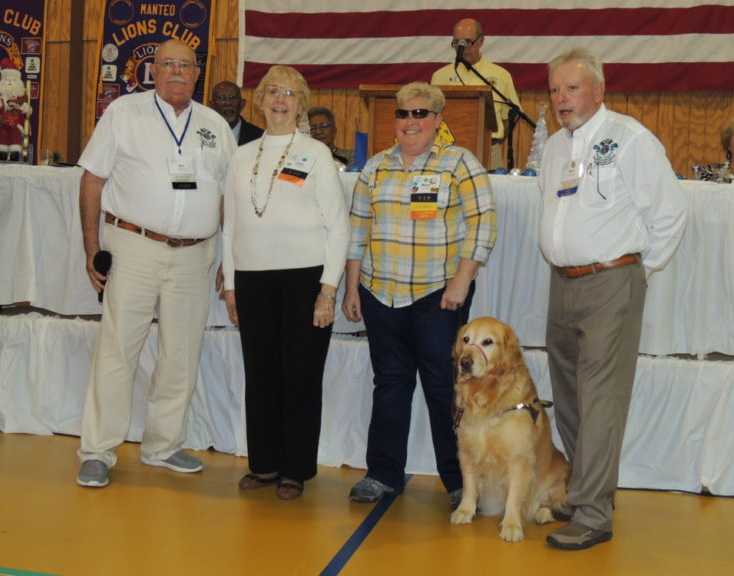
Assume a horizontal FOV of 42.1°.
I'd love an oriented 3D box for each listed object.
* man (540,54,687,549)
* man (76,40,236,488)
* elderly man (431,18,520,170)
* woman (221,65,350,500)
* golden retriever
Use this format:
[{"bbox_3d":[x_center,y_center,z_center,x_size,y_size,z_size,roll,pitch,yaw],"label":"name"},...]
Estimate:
[{"bbox_3d":[0.848,0.019,3.388,0.540,1.700,0.480,5,5,42],"label":"man"},{"bbox_3d":[-0.903,-0.116,3.976,0.630,1.770,0.460,1,4,-24],"label":"man"},{"bbox_3d":[0.625,-0.716,5.600,0.550,1.740,0.450,3,4,12],"label":"elderly man"},{"bbox_3d":[-0.334,-0.036,3.835,0.490,1.670,0.360,3,4,10],"label":"woman"},{"bbox_3d":[0.570,0.488,3.505,0.360,0.730,0.620,5,5,42],"label":"golden retriever"}]

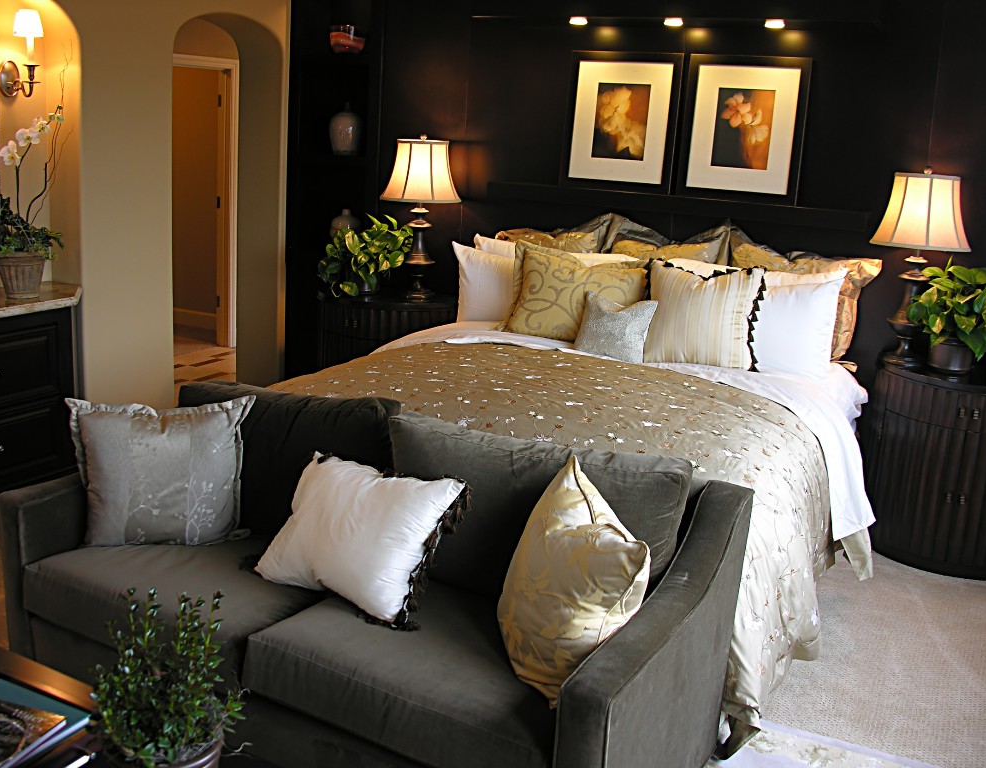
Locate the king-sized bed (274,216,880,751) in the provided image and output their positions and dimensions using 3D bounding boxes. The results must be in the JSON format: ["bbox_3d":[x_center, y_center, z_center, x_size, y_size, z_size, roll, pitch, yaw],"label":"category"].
[{"bbox_3d":[0.247,0.057,3.884,2.160,1.200,2.080,10,15,28],"label":"king-sized bed"}]

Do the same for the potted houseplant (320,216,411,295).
[{"bbox_3d":[-0.650,-0.655,5.276,0.470,0.420,0.440,3,13,-1],"label":"potted houseplant"}]

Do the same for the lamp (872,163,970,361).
[{"bbox_3d":[1.647,-0.443,4.005,0.410,0.780,0.410,10,15,28],"label":"lamp"}]

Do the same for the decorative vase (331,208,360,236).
[{"bbox_3d":[-0.812,-0.837,5.734,0.190,0.260,0.190,10,15,28],"label":"decorative vase"}]

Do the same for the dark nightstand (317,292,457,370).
[{"bbox_3d":[-0.599,-0.077,5.325,0.870,0.760,0.500,10,15,28],"label":"dark nightstand"}]

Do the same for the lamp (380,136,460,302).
[{"bbox_3d":[-0.366,-0.809,5.114,0.410,0.780,0.410,3,13,-1],"label":"lamp"}]

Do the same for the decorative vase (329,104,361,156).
[{"bbox_3d":[-0.796,-1.379,5.622,0.190,0.280,0.190,3,13,-1],"label":"decorative vase"}]

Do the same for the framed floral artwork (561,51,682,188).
[{"bbox_3d":[0.570,-1.180,4.654,0.540,0.630,0.030,10,9,28],"label":"framed floral artwork"}]

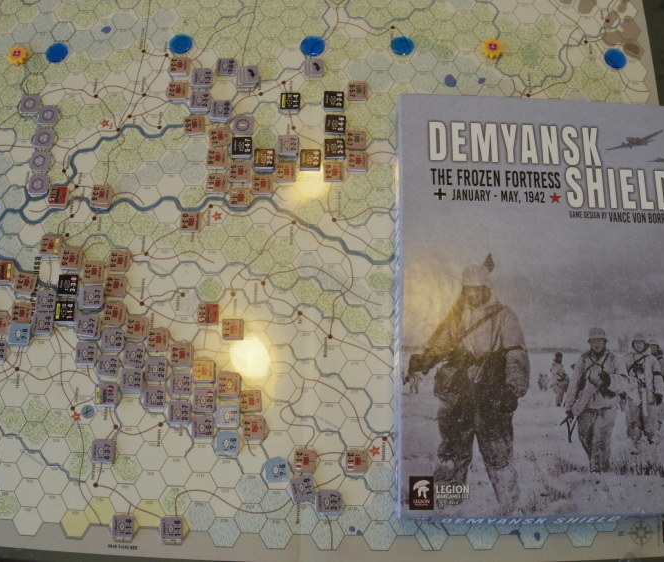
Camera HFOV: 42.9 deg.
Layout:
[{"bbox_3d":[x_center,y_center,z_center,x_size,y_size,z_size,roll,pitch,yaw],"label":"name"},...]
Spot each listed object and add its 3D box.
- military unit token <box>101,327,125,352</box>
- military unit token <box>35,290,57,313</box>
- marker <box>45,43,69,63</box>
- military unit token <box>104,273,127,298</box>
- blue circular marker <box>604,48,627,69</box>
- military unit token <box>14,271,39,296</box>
[{"bbox_3d":[-0.153,0.041,0.593,0.016,0.004,0.015,1,73,0],"label":"military unit token"},{"bbox_3d":[-0.206,0.015,0.611,0.015,0.003,0.015,1,73,1],"label":"military unit token"},{"bbox_3d":[-0.215,-0.178,0.664,0.019,0.002,0.019,1,73,0],"label":"marker"},{"bbox_3d":[-0.154,0.004,0.606,0.016,0.003,0.015,1,73,0],"label":"military unit token"},{"bbox_3d":[0.228,-0.178,0.678,0.019,0.004,0.019,1,73,1],"label":"blue circular marker"},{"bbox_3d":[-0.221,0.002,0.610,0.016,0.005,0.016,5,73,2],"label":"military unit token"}]

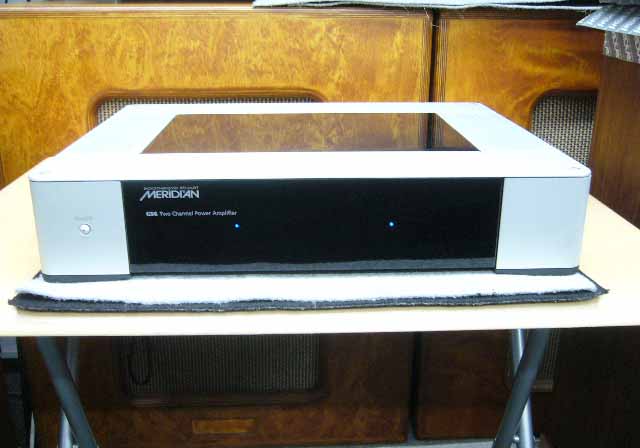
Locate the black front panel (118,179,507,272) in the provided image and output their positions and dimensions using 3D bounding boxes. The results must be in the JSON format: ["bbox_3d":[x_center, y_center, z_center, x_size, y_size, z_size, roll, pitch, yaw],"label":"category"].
[{"bbox_3d":[-0.004,0.001,0.509,0.293,0.076,0.010,-1,20,-2],"label":"black front panel"}]

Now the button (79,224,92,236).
[{"bbox_3d":[-0.180,0.005,0.497,0.010,0.010,0.005,-1,20,-2],"label":"button"}]

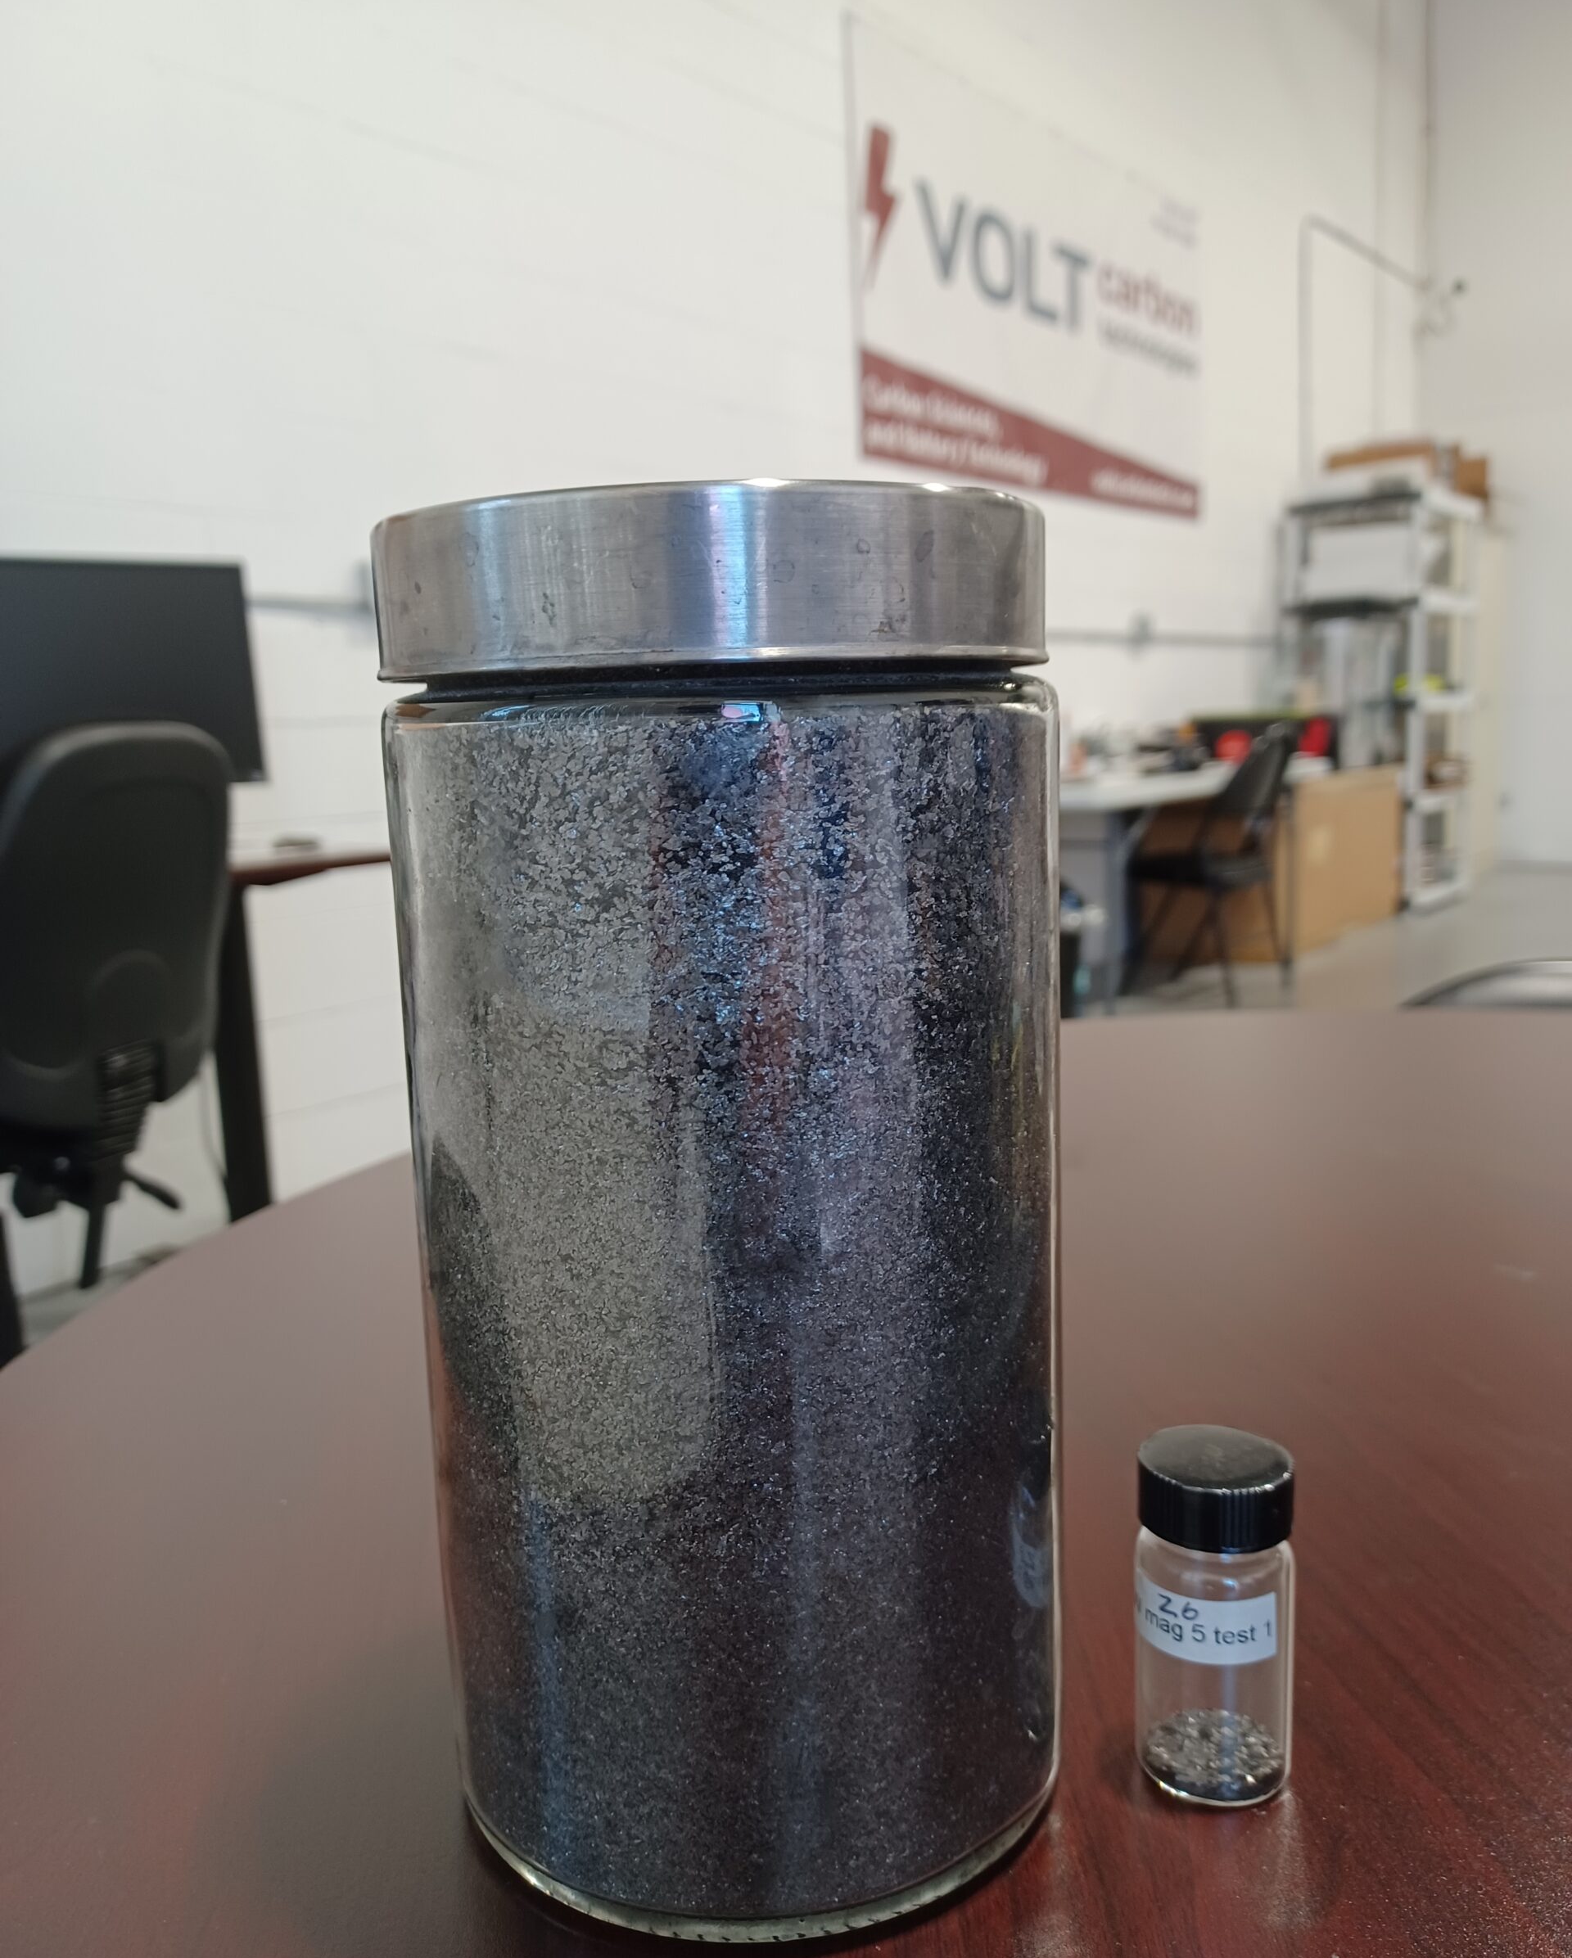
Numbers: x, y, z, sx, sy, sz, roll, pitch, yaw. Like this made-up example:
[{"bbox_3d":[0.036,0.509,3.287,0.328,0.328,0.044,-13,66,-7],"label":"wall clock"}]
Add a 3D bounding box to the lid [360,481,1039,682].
[{"bbox_3d":[-0.012,-0.065,0.261,0.113,0.024,0.113,-2,10,0],"label":"lid"}]

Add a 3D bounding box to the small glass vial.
[{"bbox_3d":[0.079,0.116,0.279,0.028,0.060,0.028,-2,10,0],"label":"small glass vial"}]

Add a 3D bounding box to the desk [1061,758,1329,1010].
[{"bbox_3d":[1.442,-0.368,5.530,0.650,0.710,1.650,6,12,39],"label":"desk"}]

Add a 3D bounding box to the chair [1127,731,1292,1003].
[{"bbox_3d":[1.434,-0.383,5.110,0.480,0.880,0.450,6,12,39],"label":"chair"}]

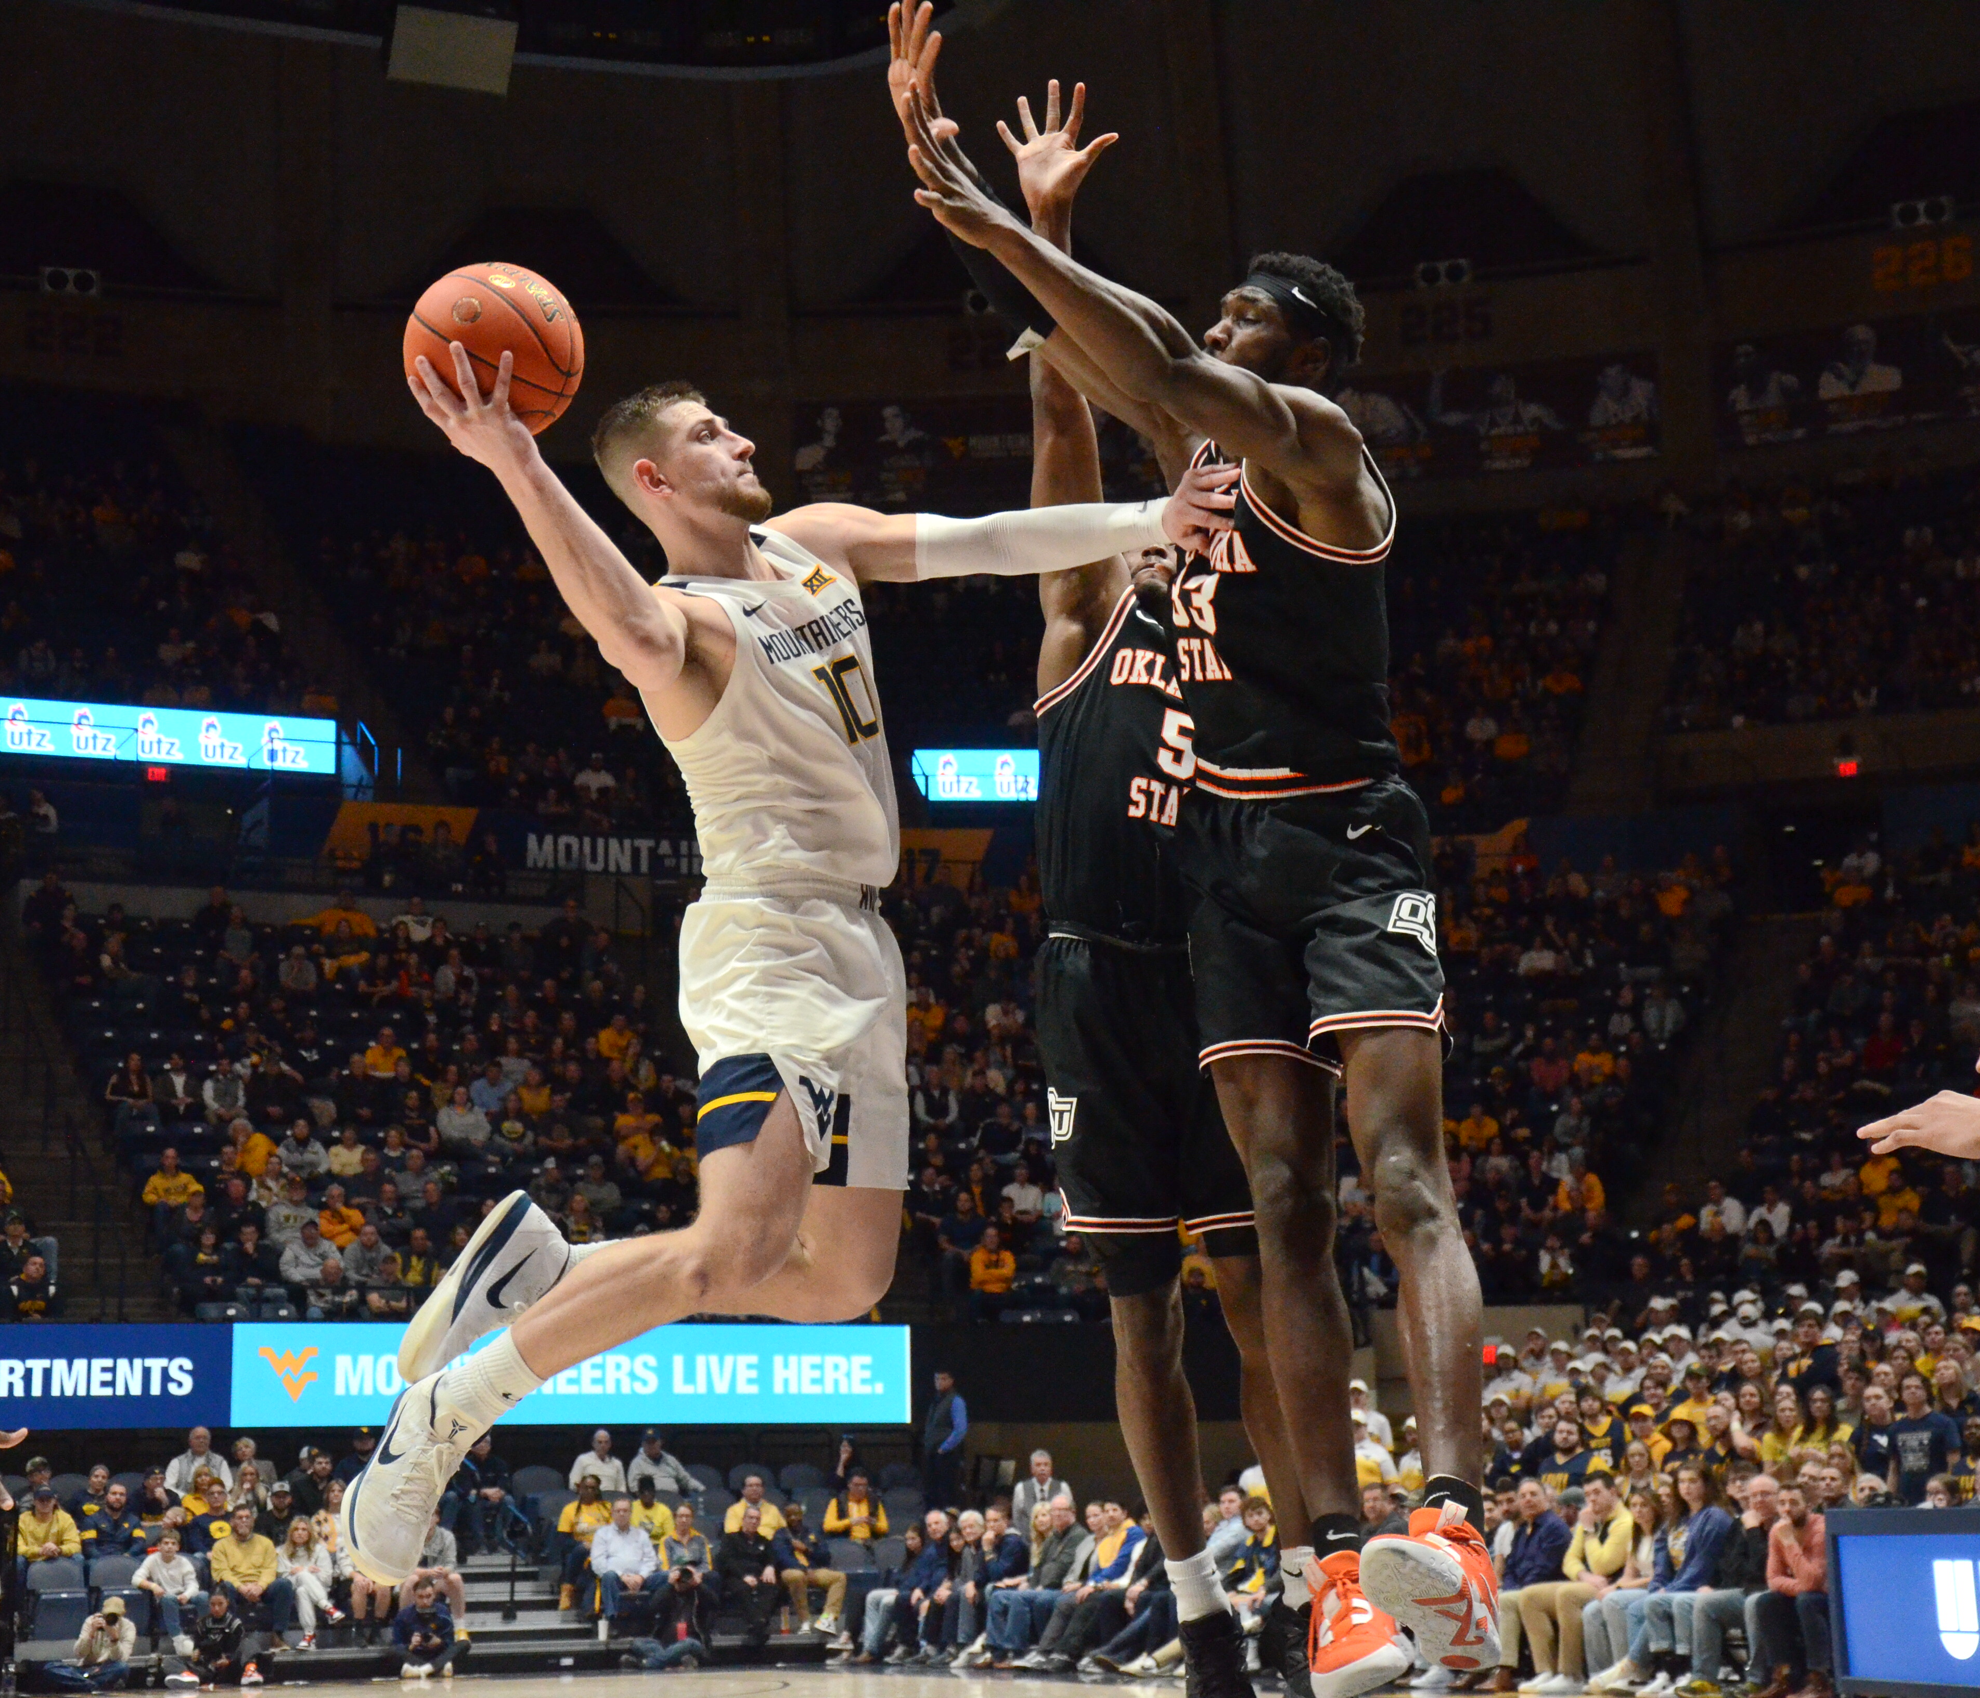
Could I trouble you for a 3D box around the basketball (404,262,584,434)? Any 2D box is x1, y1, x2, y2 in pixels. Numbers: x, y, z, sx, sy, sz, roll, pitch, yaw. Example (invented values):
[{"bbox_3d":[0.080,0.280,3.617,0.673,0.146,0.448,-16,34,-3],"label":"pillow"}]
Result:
[{"bbox_3d":[-0.660,-0.661,5.970,0.240,0.240,0.240,0,-9,0],"label":"basketball"}]

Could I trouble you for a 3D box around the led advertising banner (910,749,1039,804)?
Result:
[{"bbox_3d":[1.248,-1.000,61.300,4.600,0.720,0.150,0,-9,0],"label":"led advertising banner"}]

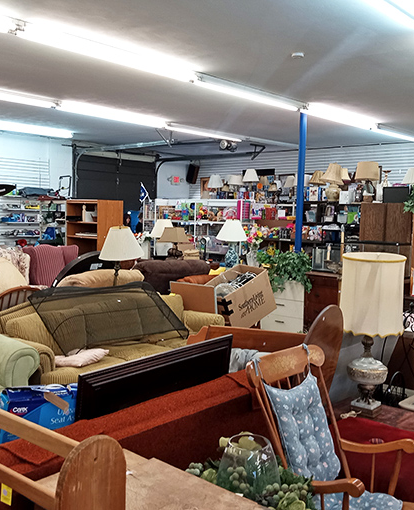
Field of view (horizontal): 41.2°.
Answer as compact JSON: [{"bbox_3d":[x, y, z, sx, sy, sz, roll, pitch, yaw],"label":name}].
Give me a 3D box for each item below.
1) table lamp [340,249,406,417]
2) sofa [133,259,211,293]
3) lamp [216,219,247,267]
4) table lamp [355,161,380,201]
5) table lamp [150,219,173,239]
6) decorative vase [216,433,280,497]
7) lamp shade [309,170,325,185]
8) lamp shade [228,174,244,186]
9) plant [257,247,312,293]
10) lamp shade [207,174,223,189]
[{"bbox_3d":[1.037,0.503,3.466,0.390,0.970,0.390,3,4,17],"label":"table lamp"},{"bbox_3d":[-0.325,0.613,7.317,1.300,1.002,0.920,-1,5,-36],"label":"sofa"},{"bbox_3d":[0.345,-0.142,7.600,0.420,0.708,0.420,2,4,3],"label":"lamp"},{"bbox_3d":[3.531,-1.602,12.100,0.500,0.880,0.500,3,4,16],"label":"table lamp"},{"bbox_3d":[-0.671,-0.400,8.300,0.400,0.290,0.400,1,4,-5],"label":"table lamp"},{"bbox_3d":[0.121,0.627,1.600,0.180,0.190,0.180,2,4,5],"label":"decorative vase"},{"bbox_3d":[2.679,-1.867,13.300,0.400,0.350,0.400,3,4,11],"label":"lamp shade"},{"bbox_3d":[0.725,-1.863,13.750,0.390,0.274,0.390,2,4,3],"label":"lamp shade"},{"bbox_3d":[1.000,0.187,7.100,0.660,0.580,0.580,2,4,8],"label":"plant"},{"bbox_3d":[0.226,-1.884,14.100,0.400,0.357,0.400,2,4,1],"label":"lamp shade"}]

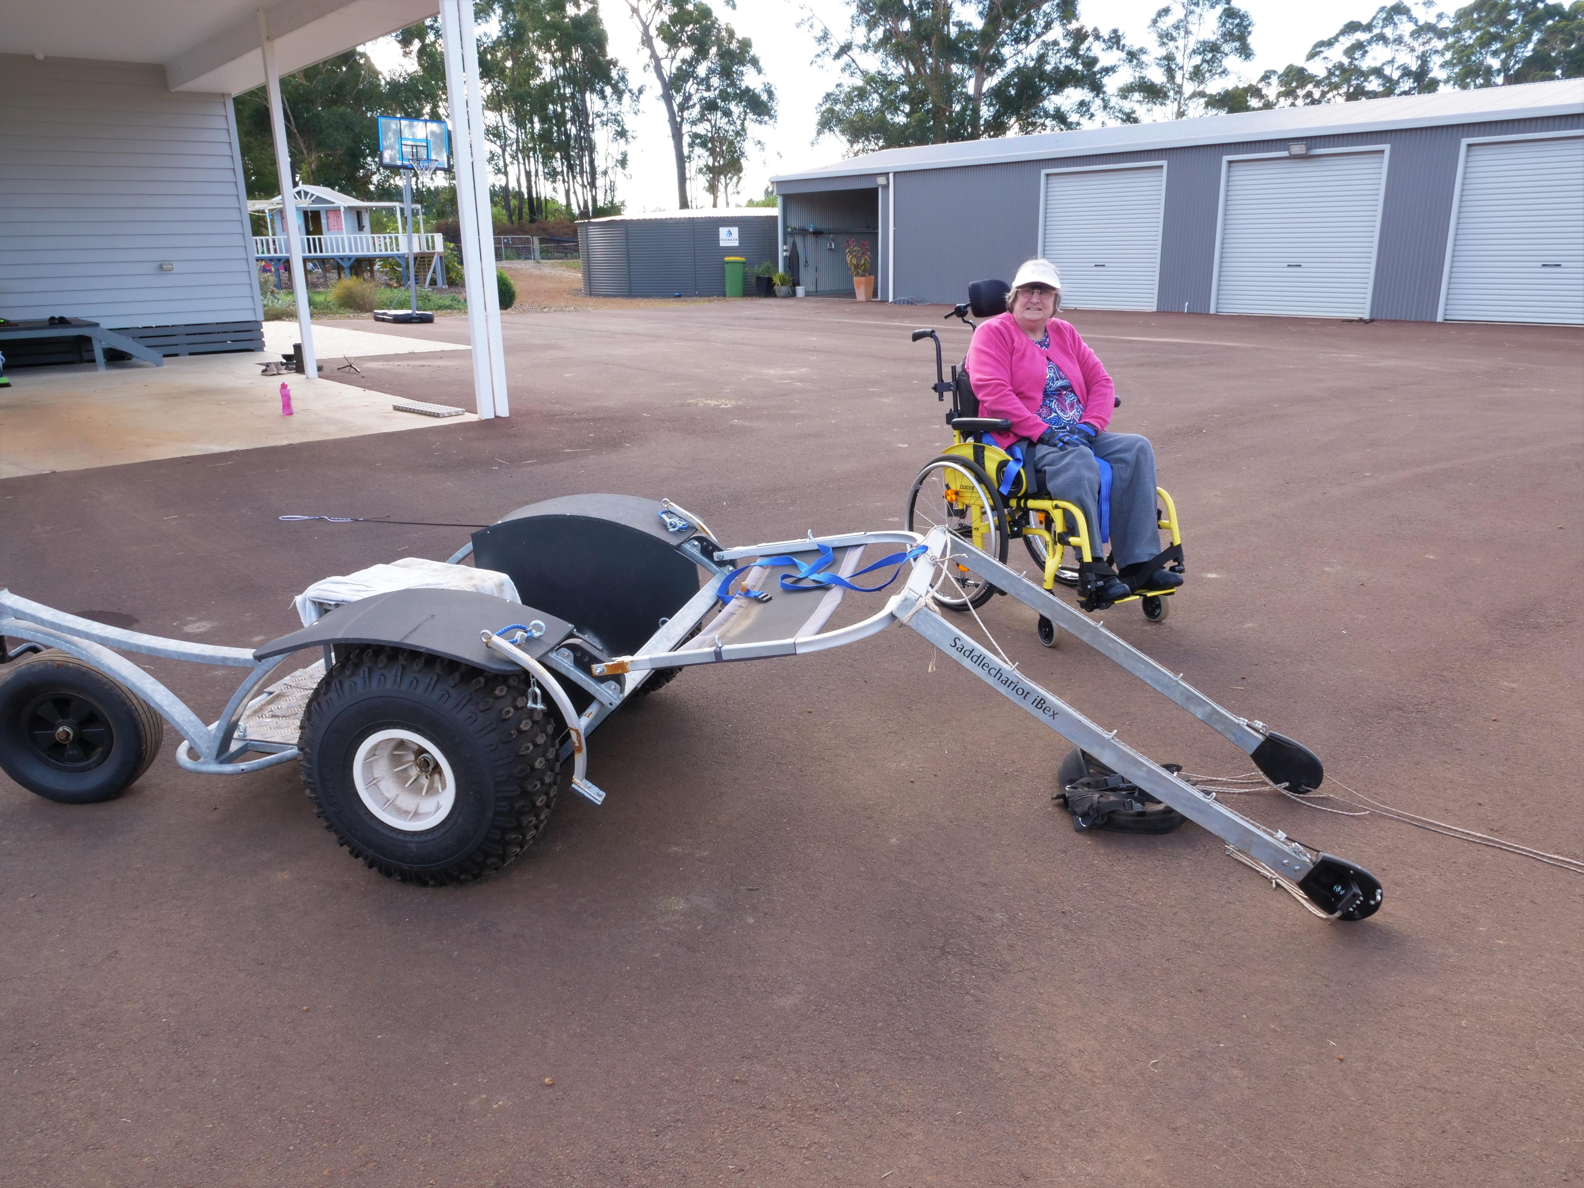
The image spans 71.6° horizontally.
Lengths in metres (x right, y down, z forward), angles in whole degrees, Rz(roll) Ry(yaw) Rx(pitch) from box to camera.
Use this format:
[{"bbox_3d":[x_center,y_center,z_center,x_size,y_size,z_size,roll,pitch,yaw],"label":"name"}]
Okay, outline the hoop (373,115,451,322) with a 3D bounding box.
[{"bbox_3d":[-7.472,-7.272,21.599,1.320,3.620,1.850,-14,22,-38],"label":"hoop"}]

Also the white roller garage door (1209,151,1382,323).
[{"bbox_3d":[10.036,-7.148,21.906,0.180,3.132,3.284,-15,22,-39],"label":"white roller garage door"}]

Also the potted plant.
[{"bbox_3d":[1.962,-9.116,30.951,0.760,1.666,0.720,1,17,3],"label":"potted plant"}]

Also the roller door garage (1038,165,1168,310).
[{"bbox_3d":[7.048,-8.149,25.196,0.180,3.116,3.288,-15,22,-39],"label":"roller door garage"}]

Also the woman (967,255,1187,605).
[{"bbox_3d":[1.051,-0.615,3.986,0.560,1.160,0.870,-10,19,-27],"label":"woman"}]

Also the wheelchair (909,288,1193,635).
[{"bbox_3d":[0.944,-0.539,4.151,0.650,1.200,1.120,-10,19,-27],"label":"wheelchair"}]

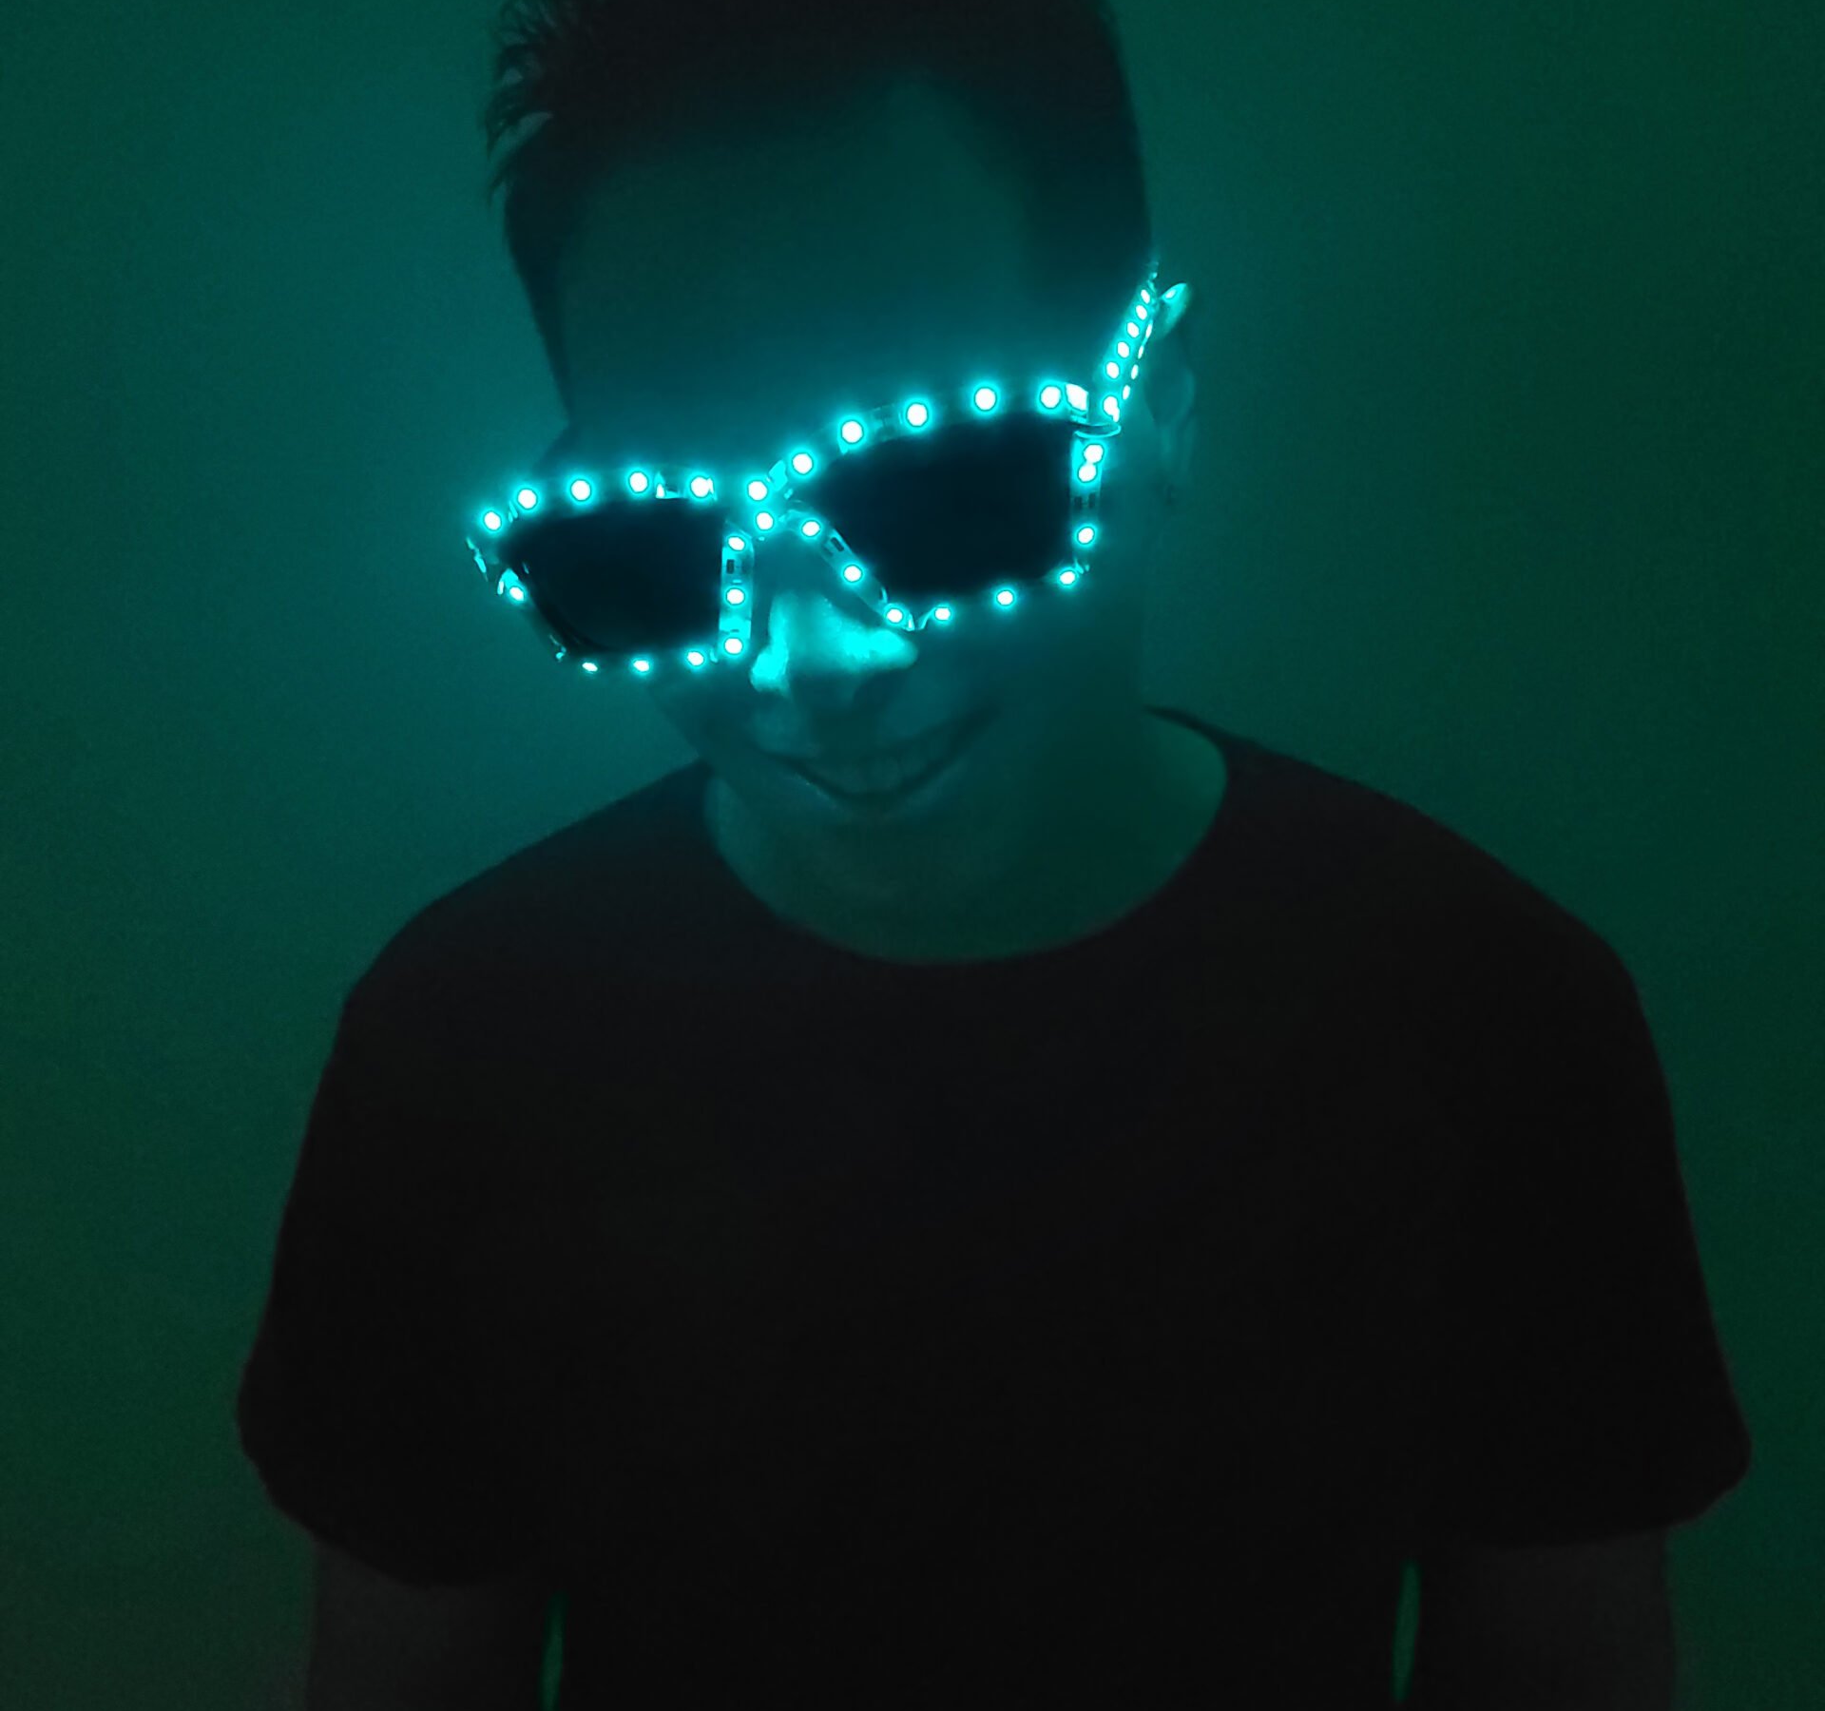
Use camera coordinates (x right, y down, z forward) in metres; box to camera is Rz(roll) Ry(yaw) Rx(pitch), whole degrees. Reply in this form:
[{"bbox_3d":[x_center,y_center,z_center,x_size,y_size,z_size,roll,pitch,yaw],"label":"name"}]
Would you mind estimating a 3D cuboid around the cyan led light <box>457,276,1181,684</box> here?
[{"bbox_3d":[-0.016,-0.108,0.497,0.166,0.055,0.146,-7,30,19],"label":"cyan led light"}]

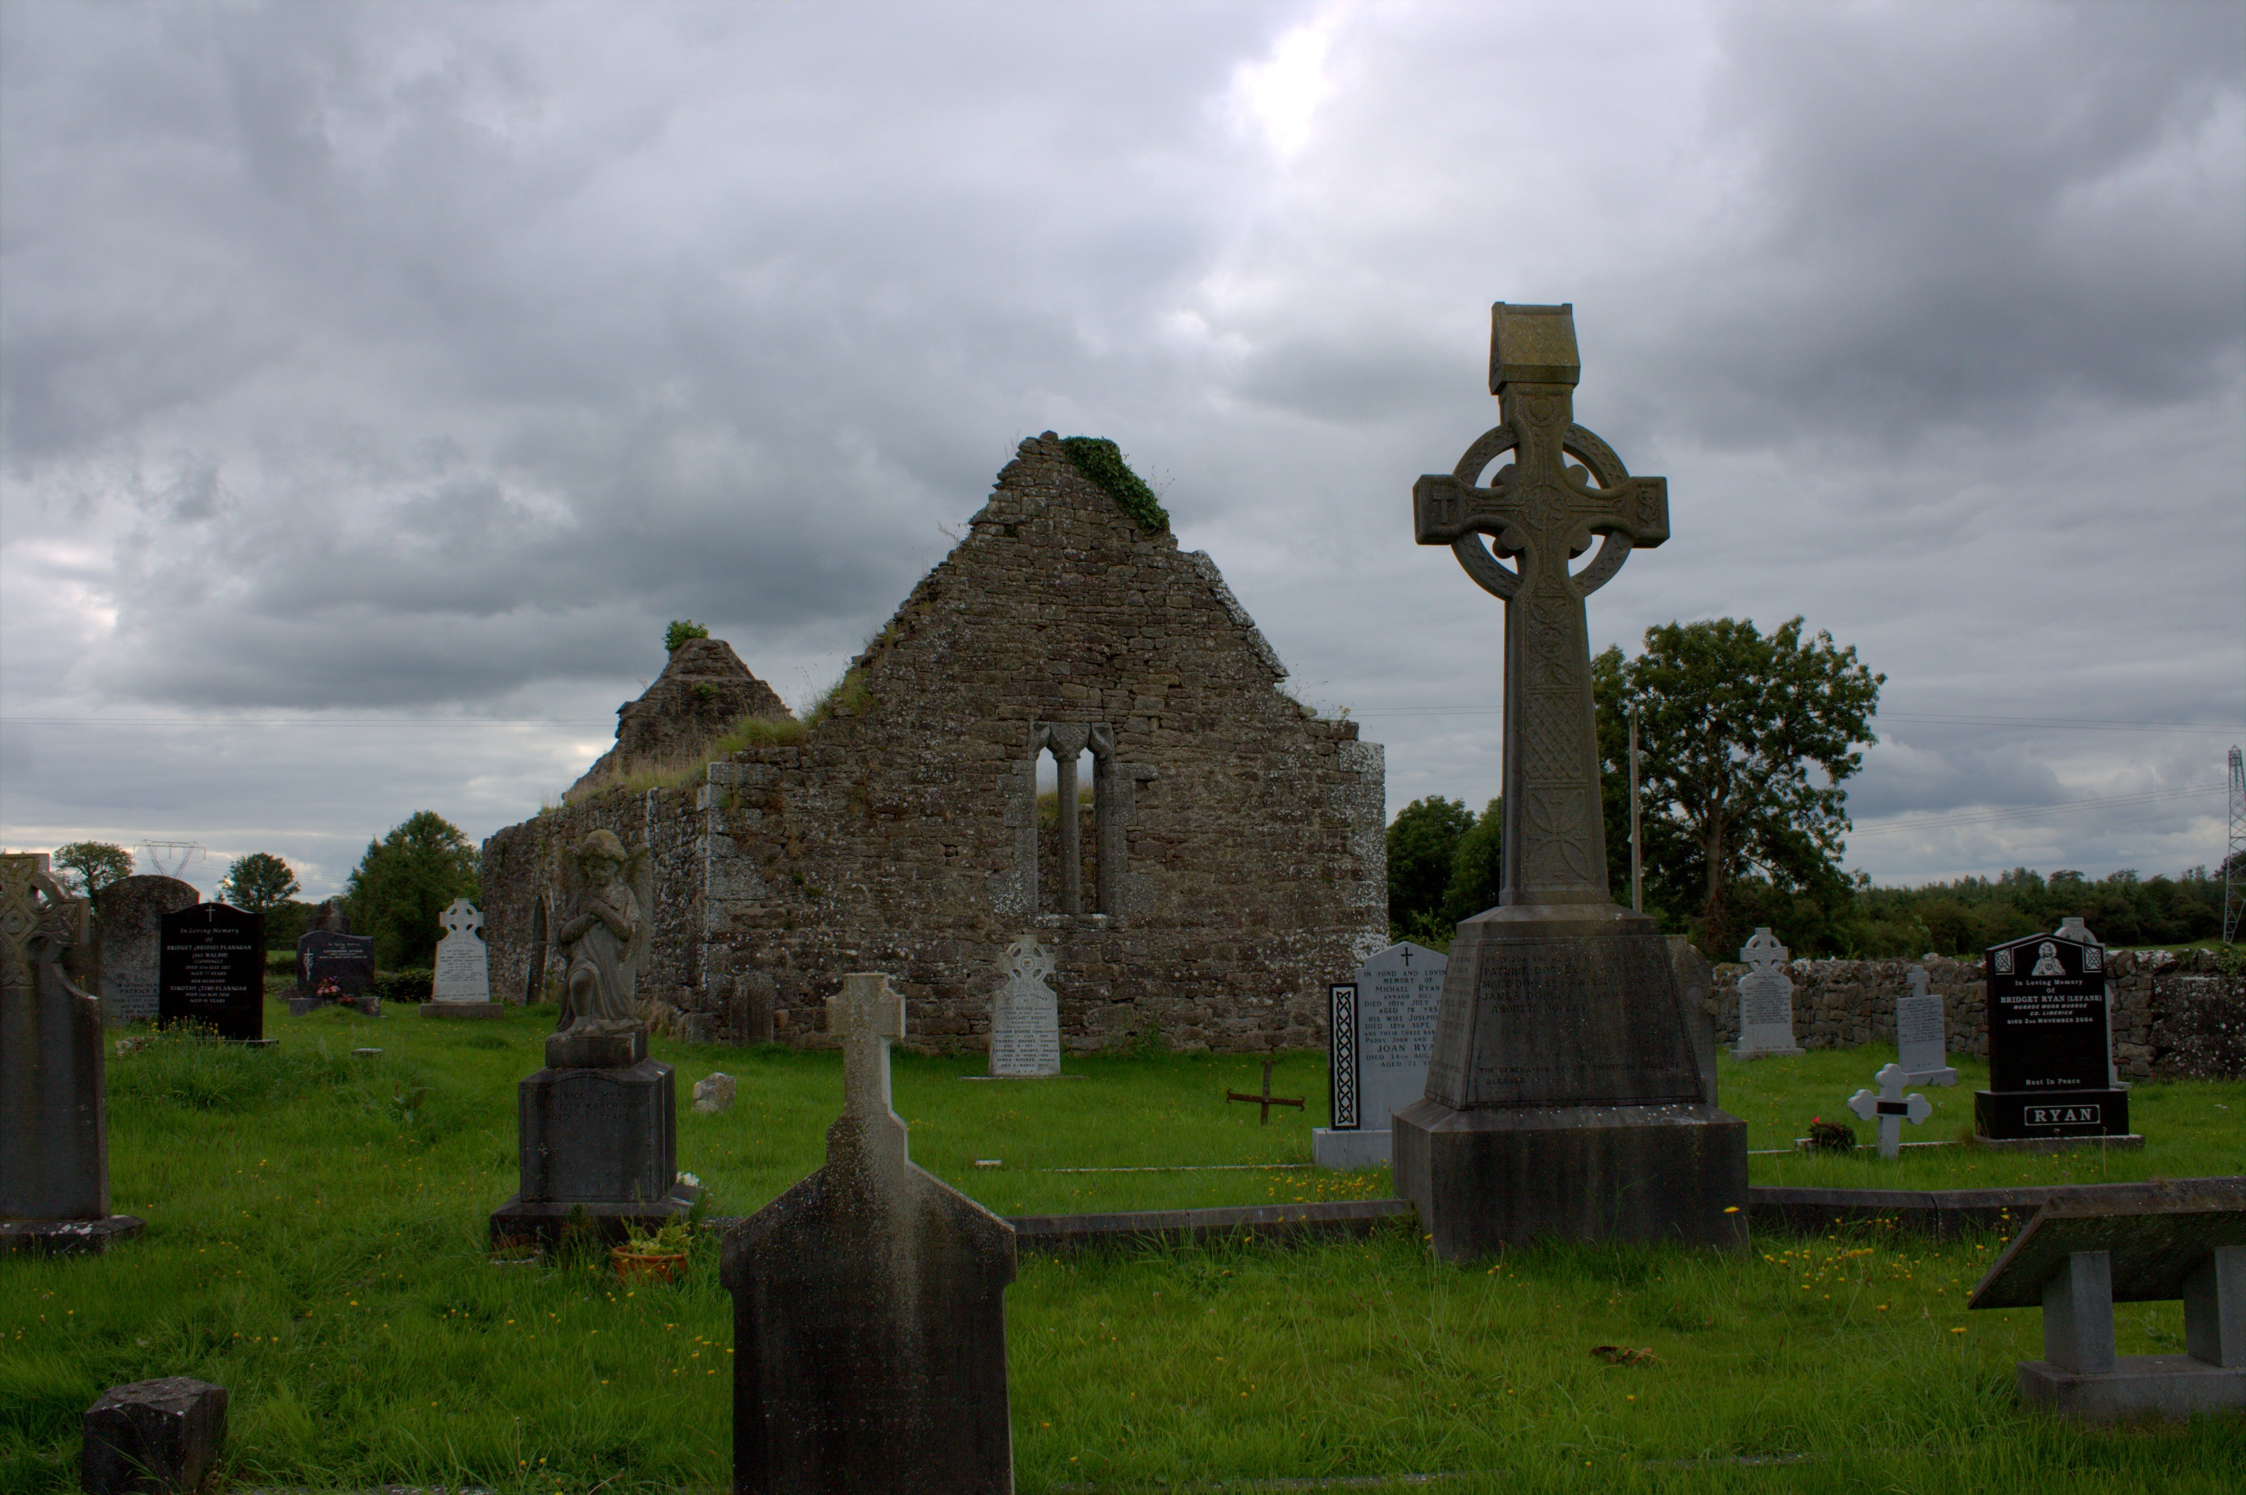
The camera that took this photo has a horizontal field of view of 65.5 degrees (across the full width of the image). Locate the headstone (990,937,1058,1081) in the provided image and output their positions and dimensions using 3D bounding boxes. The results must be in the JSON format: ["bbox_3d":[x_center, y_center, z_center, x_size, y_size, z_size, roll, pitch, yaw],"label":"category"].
[{"bbox_3d":[-1.045,2.771,18.710,0.760,1.508,0.160,1,-6,-15],"label":"headstone"}]

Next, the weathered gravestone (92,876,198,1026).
[{"bbox_3d":[-10.047,2.136,18.000,0.980,1.550,0.160,0,-5,-3],"label":"weathered gravestone"}]

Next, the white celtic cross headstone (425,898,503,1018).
[{"bbox_3d":[-8.010,2.558,21.200,0.870,1.440,0.250,0,-5,-3],"label":"white celtic cross headstone"}]

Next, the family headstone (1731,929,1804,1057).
[{"bbox_3d":[7.508,2.874,20.402,0.870,1.514,0.300,0,-6,-6],"label":"family headstone"}]

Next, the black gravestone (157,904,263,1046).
[{"bbox_3d":[-8.143,2.008,15.600,0.860,1.220,0.100,-1,-5,0],"label":"black gravestone"}]

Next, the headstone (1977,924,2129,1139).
[{"bbox_3d":[6.550,2.022,12.300,0.870,1.450,0.270,-1,-5,5],"label":"headstone"}]

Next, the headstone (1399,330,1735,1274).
[{"bbox_3d":[2.077,0.066,8.631,1.470,4.679,0.880,0,-6,-4],"label":"headstone"}]

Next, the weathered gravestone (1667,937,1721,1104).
[{"bbox_3d":[3.605,1.980,11.900,0.880,1.400,0.140,-1,-5,3],"label":"weathered gravestone"}]

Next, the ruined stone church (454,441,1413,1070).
[{"bbox_3d":[-4.766,0.854,30.905,9.550,8.113,18.500,3,-7,-27],"label":"ruined stone church"}]

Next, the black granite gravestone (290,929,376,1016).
[{"bbox_3d":[-9.269,2.644,20.500,0.930,0.990,0.260,0,-5,-3],"label":"black granite gravestone"}]

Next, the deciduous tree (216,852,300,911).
[{"bbox_3d":[-66.355,12.491,134.498,6.000,8.891,6.000,3,-7,-26],"label":"deciduous tree"}]

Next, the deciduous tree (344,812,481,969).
[{"bbox_3d":[-32.039,6.795,79.762,6.900,7.755,6.900,2,-7,-22],"label":"deciduous tree"}]

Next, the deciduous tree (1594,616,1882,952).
[{"bbox_3d":[20.871,1.257,61.000,10.600,11.200,10.000,-1,-5,0],"label":"deciduous tree"}]

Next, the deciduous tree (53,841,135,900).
[{"bbox_3d":[-79.015,12.153,134.546,6.200,9.841,6.200,3,-7,-30],"label":"deciduous tree"}]

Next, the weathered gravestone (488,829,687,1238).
[{"bbox_3d":[-2.542,1.404,8.639,0.920,1.967,0.680,0,-6,-6],"label":"weathered gravestone"}]

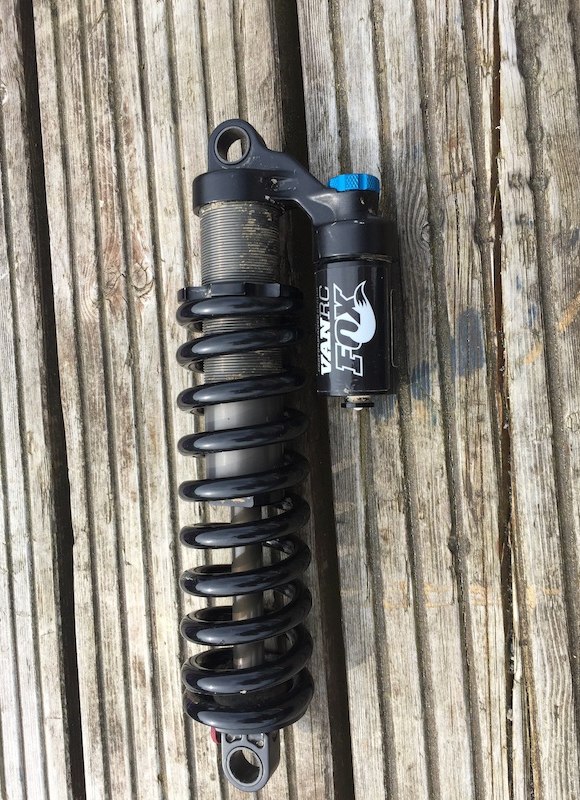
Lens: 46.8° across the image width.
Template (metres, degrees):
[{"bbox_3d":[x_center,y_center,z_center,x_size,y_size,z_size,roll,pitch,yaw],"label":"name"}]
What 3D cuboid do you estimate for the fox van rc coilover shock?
[{"bbox_3d":[-0.001,0.019,0.260,0.088,0.051,0.261,-2,88,19],"label":"fox van rc coilover shock"}]

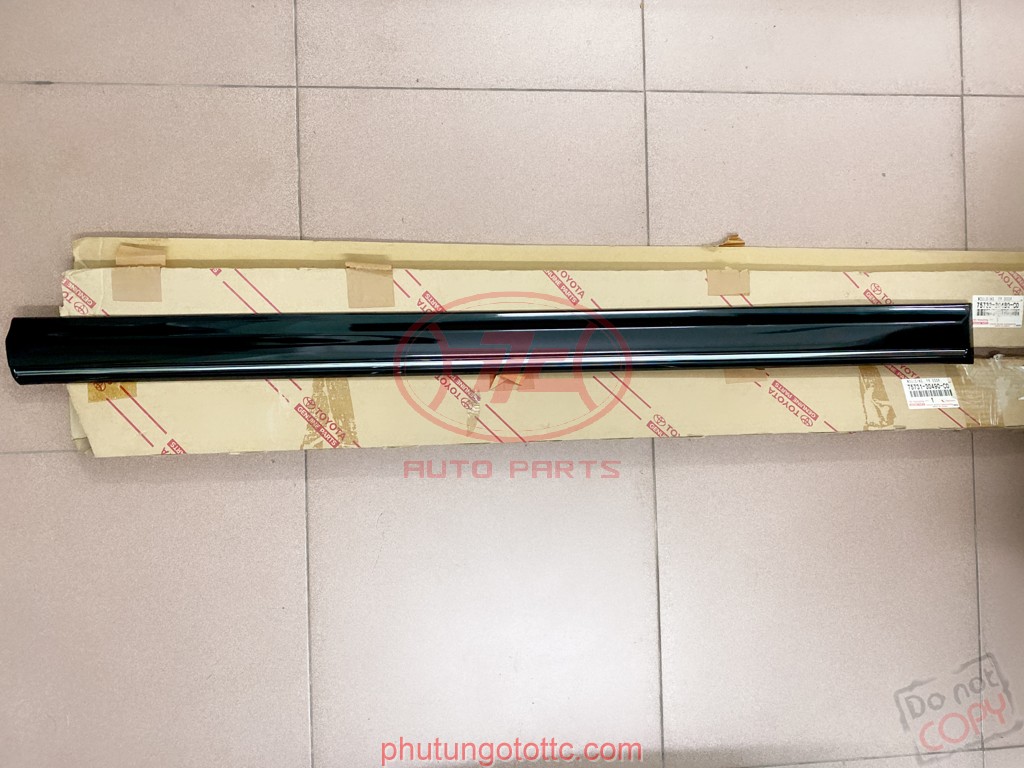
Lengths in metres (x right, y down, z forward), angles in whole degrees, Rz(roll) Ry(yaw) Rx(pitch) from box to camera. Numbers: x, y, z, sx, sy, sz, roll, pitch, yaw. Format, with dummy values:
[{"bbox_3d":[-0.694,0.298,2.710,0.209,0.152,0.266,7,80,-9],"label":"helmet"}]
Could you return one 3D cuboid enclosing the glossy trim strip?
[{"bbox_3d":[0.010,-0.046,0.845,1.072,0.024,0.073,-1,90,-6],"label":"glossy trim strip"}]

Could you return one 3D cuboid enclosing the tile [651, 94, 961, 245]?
[{"bbox_3d":[0.360,-0.149,0.930,0.398,0.010,0.398,-1,89,-6],"label":"tile"}]

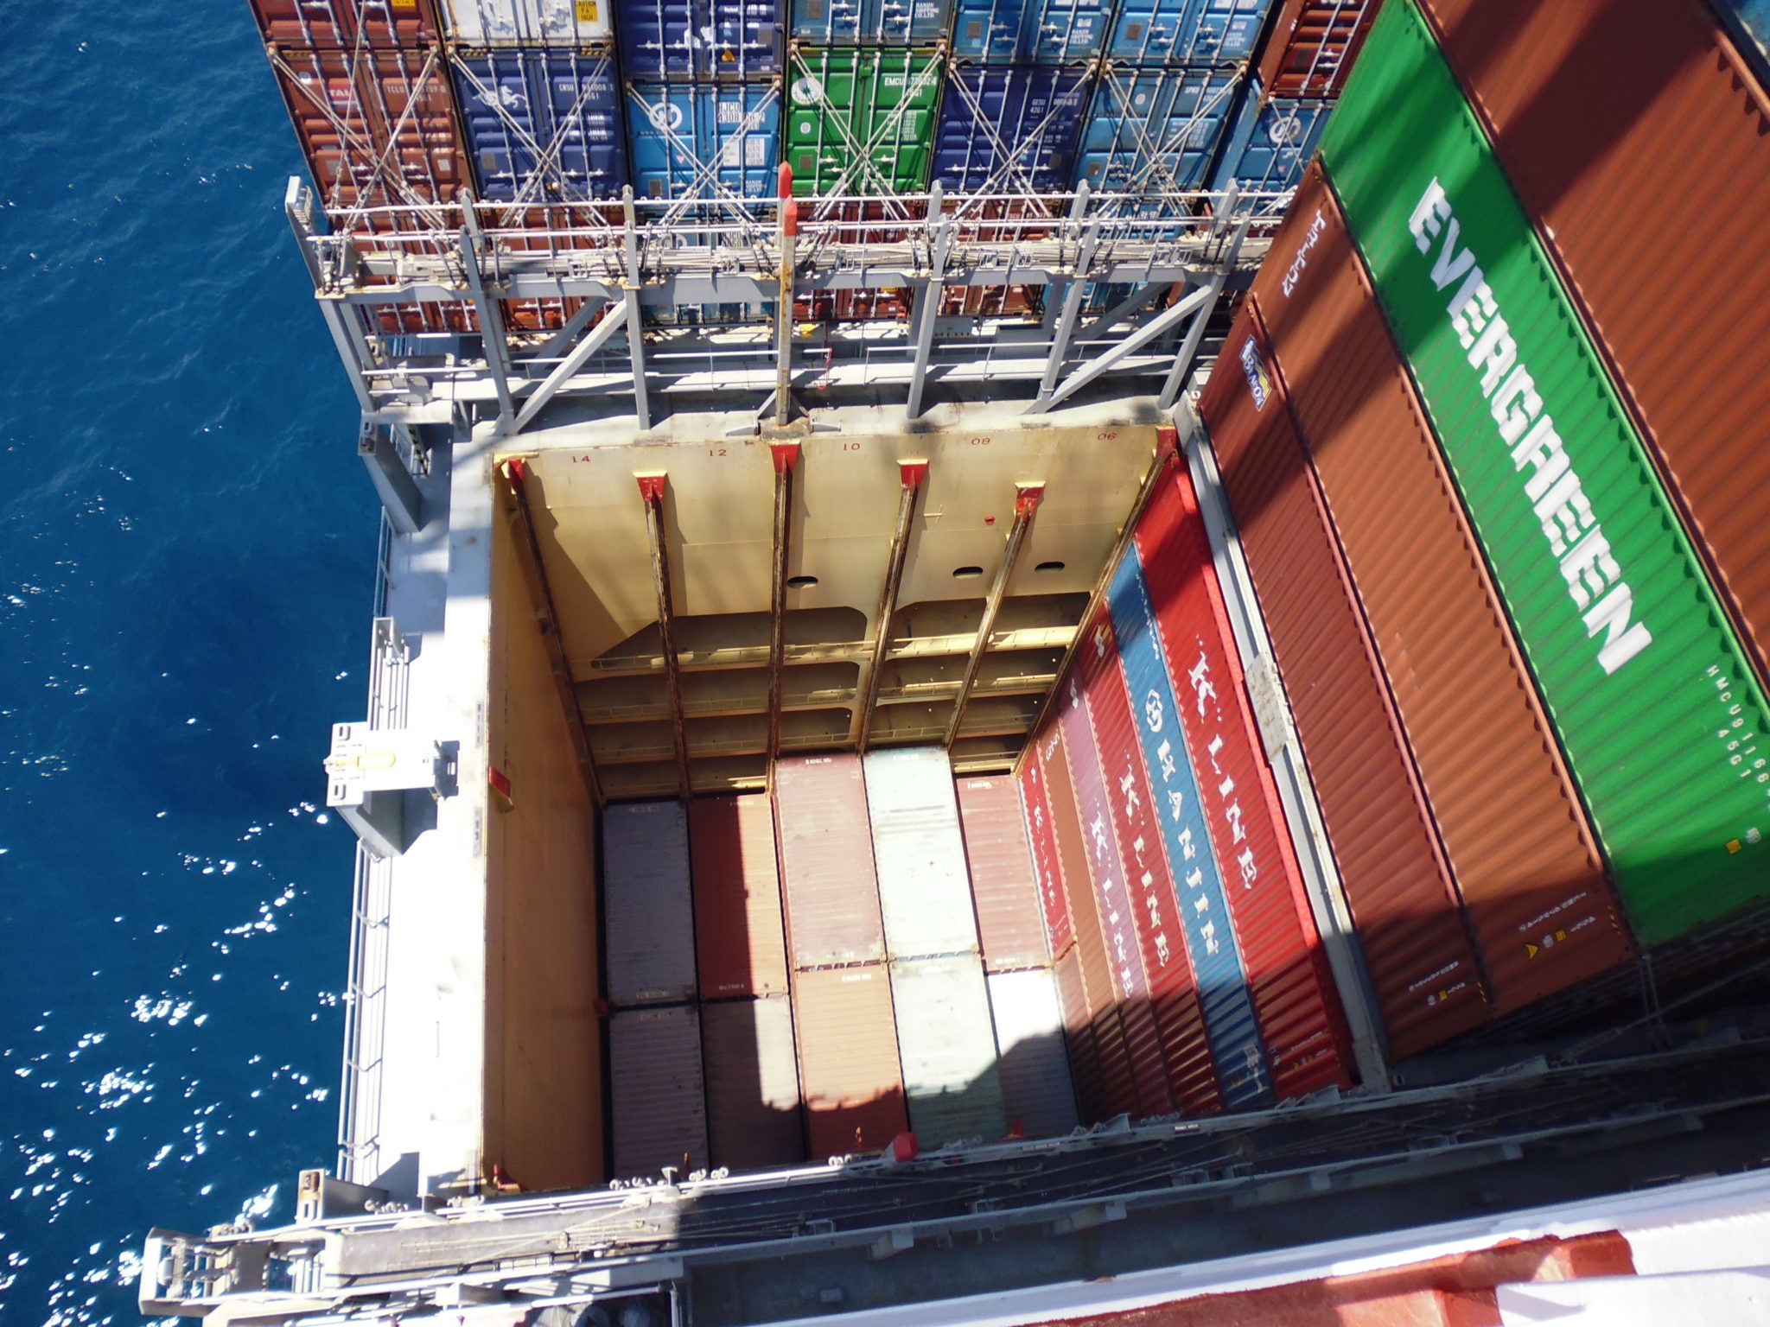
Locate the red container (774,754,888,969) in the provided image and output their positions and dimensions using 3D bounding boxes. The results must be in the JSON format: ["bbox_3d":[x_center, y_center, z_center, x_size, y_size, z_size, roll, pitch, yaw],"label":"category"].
[{"bbox_3d":[-1.622,5.958,35.133,2.438,2.591,6.058,-3,62,-7],"label":"red container"}]

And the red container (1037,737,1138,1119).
[{"bbox_3d":[6.524,6.888,32.402,2.438,2.797,12.192,-3,62,-7],"label":"red container"}]

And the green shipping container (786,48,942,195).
[{"bbox_3d":[-1.042,-13.973,22.668,2.438,2.839,12.192,-3,62,-7],"label":"green shipping container"}]

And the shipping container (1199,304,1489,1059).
[{"bbox_3d":[8.070,-0.334,19.631,2.438,2.946,12.192,-3,62,-7],"label":"shipping container"}]

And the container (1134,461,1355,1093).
[{"bbox_3d":[7.460,1.678,22.979,2.438,2.840,12.192,-3,62,-7],"label":"container"}]

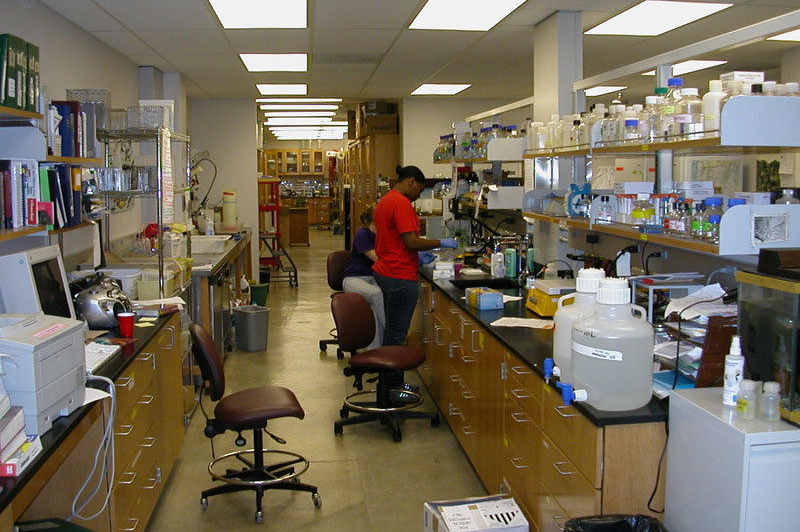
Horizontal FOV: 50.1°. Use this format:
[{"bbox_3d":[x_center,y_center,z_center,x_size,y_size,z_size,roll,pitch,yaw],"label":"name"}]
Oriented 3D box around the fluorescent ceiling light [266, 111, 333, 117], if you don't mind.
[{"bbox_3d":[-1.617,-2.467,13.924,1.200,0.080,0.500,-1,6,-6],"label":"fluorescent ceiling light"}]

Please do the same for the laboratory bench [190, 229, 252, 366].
[{"bbox_3d":[-2.064,0.317,8.914,0.730,1.020,4.300,-1,6,-6],"label":"laboratory bench"}]

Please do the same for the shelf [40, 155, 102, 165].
[{"bbox_3d":[-1.731,-0.513,4.192,0.300,0.030,1.040,-1,6,-6],"label":"shelf"}]

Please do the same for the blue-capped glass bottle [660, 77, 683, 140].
[{"bbox_3d":[1.012,-0.573,3.140,0.100,0.230,0.100,-1,6,-6],"label":"blue-capped glass bottle"}]

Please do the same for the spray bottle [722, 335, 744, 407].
[{"bbox_3d":[1.092,0.342,2.800,0.064,0.225,0.064,-1,6,-6],"label":"spray bottle"}]

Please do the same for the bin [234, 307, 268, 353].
[{"bbox_3d":[-1.378,0.586,7.929,0.290,0.376,0.250,5,8,39],"label":"bin"}]

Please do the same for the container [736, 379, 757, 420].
[{"bbox_3d":[1.060,0.410,2.614,0.056,0.119,0.056,-1,6,-6],"label":"container"}]

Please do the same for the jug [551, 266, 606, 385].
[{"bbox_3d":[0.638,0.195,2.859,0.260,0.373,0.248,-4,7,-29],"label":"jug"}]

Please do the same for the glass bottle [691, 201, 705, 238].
[{"bbox_3d":[1.020,-0.153,2.899,0.062,0.121,0.062,-1,6,-6],"label":"glass bottle"}]

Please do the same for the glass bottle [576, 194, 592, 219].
[{"bbox_3d":[0.914,-0.294,4.209,0.077,0.116,0.077,-1,6,-6],"label":"glass bottle"}]

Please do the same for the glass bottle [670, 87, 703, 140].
[{"bbox_3d":[0.969,-0.504,2.873,0.100,0.177,0.100,-1,6,-6],"label":"glass bottle"}]

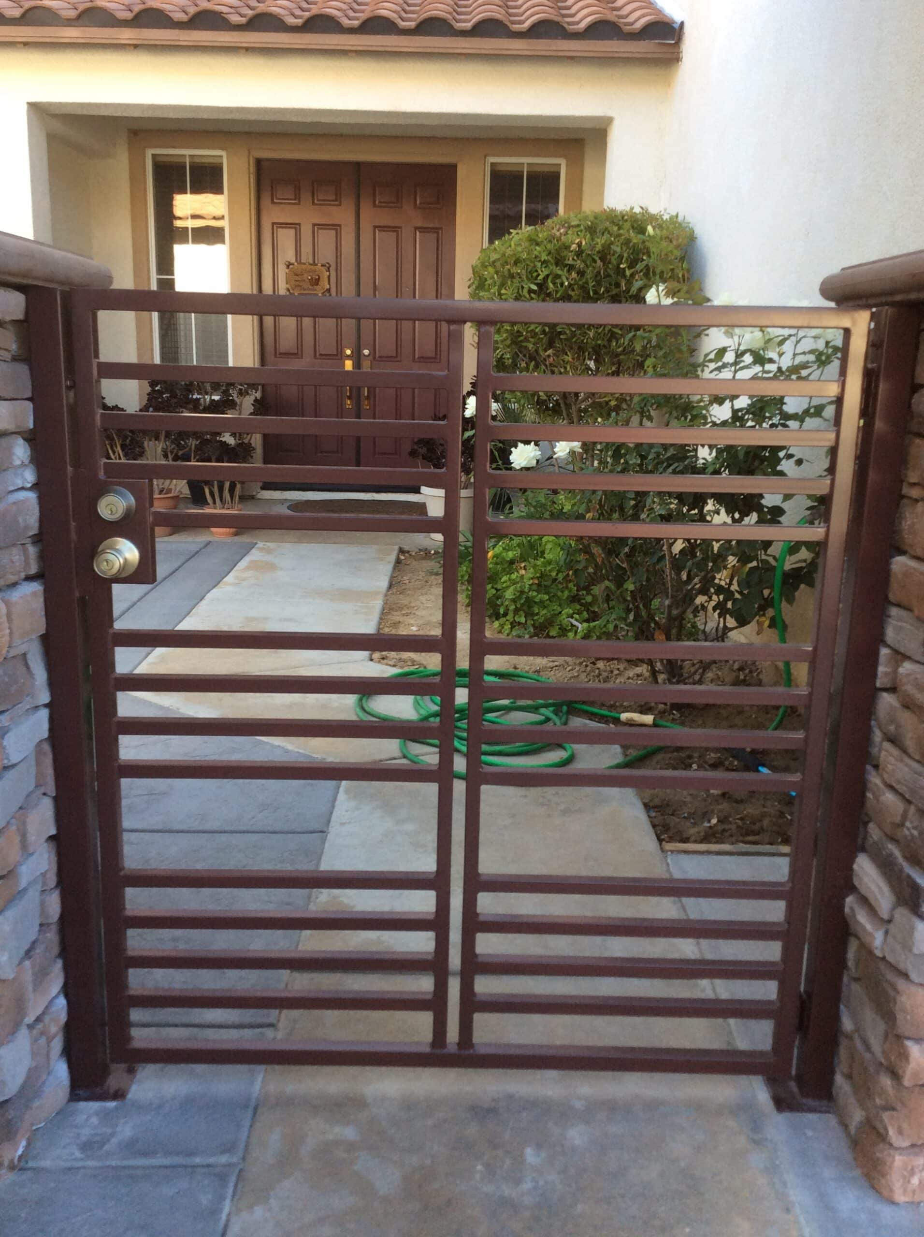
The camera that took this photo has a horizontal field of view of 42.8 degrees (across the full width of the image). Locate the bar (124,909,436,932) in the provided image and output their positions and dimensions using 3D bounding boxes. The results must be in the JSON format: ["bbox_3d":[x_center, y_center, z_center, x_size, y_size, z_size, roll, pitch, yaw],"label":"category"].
[{"bbox_3d":[-0.342,0.569,2.215,0.582,0.026,0.026,1,13,-1],"label":"bar"}]

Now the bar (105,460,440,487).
[{"bbox_3d":[-0.309,-0.241,1.942,0.566,0.026,0.026,1,14,-1],"label":"bar"}]

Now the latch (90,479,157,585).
[{"bbox_3d":[-0.560,-0.139,1.934,0.095,0.174,0.120,1,14,-1],"label":"latch"}]

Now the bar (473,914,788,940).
[{"bbox_3d":[0.320,0.585,2.224,0.585,0.026,0.026,1,13,-1],"label":"bar"}]

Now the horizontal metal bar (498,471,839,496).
[{"bbox_3d":[0.341,-0.234,2.038,0.585,0.026,0.026,1,13,-1],"label":"horizontal metal bar"}]

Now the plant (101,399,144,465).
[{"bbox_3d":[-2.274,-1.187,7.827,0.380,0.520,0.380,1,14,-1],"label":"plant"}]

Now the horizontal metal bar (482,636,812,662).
[{"bbox_3d":[0.317,0.052,2.018,0.563,0.026,0.026,1,14,-1],"label":"horizontal metal bar"}]

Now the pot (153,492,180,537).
[{"bbox_3d":[-2.042,-0.697,7.846,0.325,0.290,0.325,1,14,-1],"label":"pot"}]

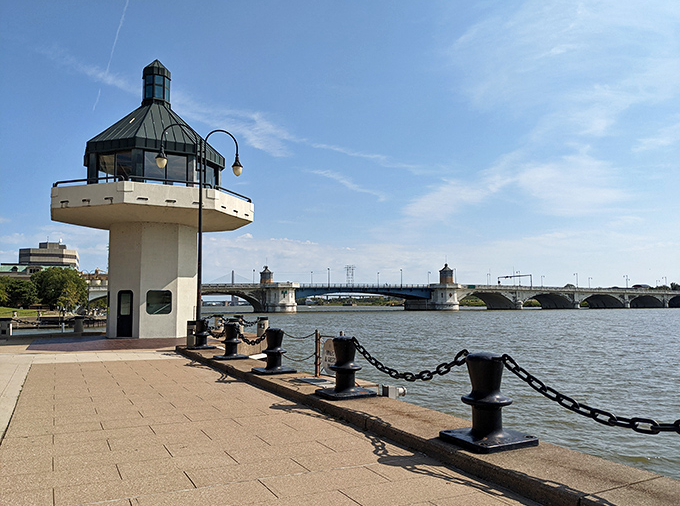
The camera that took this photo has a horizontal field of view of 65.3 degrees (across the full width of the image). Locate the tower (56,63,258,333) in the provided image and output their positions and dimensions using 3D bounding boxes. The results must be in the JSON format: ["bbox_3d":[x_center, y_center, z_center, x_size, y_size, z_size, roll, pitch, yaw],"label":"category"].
[{"bbox_3d":[-9.270,-2.943,26.627,9.055,14.039,9.055,-2,-6,17],"label":"tower"}]

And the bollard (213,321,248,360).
[{"bbox_3d":[-2.769,2.246,13.515,0.694,0.878,0.694,3,-6,-28],"label":"bollard"}]

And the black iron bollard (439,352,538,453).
[{"bbox_3d":[1.521,1.497,5.504,0.694,0.878,0.694,3,-6,-28],"label":"black iron bollard"}]

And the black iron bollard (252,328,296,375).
[{"bbox_3d":[-1.340,1.992,10.796,0.694,0.878,0.694,3,-6,-28],"label":"black iron bollard"}]

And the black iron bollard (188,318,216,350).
[{"bbox_3d":[-4.242,2.510,16.341,0.694,0.878,0.694,3,-6,-28],"label":"black iron bollard"}]

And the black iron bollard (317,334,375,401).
[{"bbox_3d":[0.079,1.748,8.190,0.694,0.878,0.694,3,-6,-28],"label":"black iron bollard"}]

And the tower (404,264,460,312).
[{"bbox_3d":[38.480,14.899,225.303,14.500,19.600,18.000,3,-6,-30],"label":"tower"}]

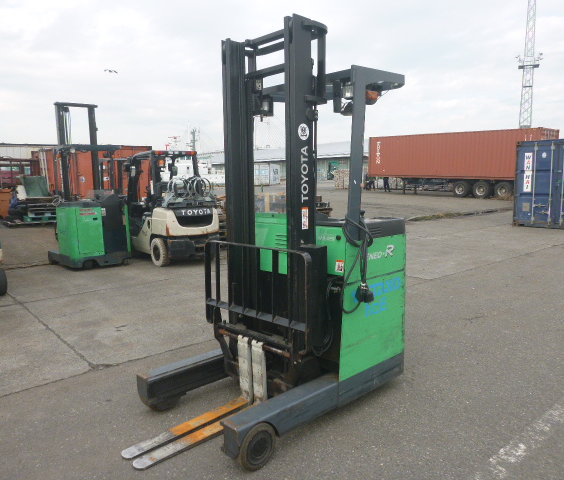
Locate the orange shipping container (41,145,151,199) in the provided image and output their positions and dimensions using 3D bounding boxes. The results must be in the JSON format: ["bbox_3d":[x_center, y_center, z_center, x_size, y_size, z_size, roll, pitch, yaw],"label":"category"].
[{"bbox_3d":[-7.192,-2.029,17.253,2.440,2.590,6.060,-8,11,-39],"label":"orange shipping container"}]

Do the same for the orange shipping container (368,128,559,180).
[{"bbox_3d":[11.331,-5.591,30.971,2.440,2.900,12.190,-8,12,-38],"label":"orange shipping container"}]

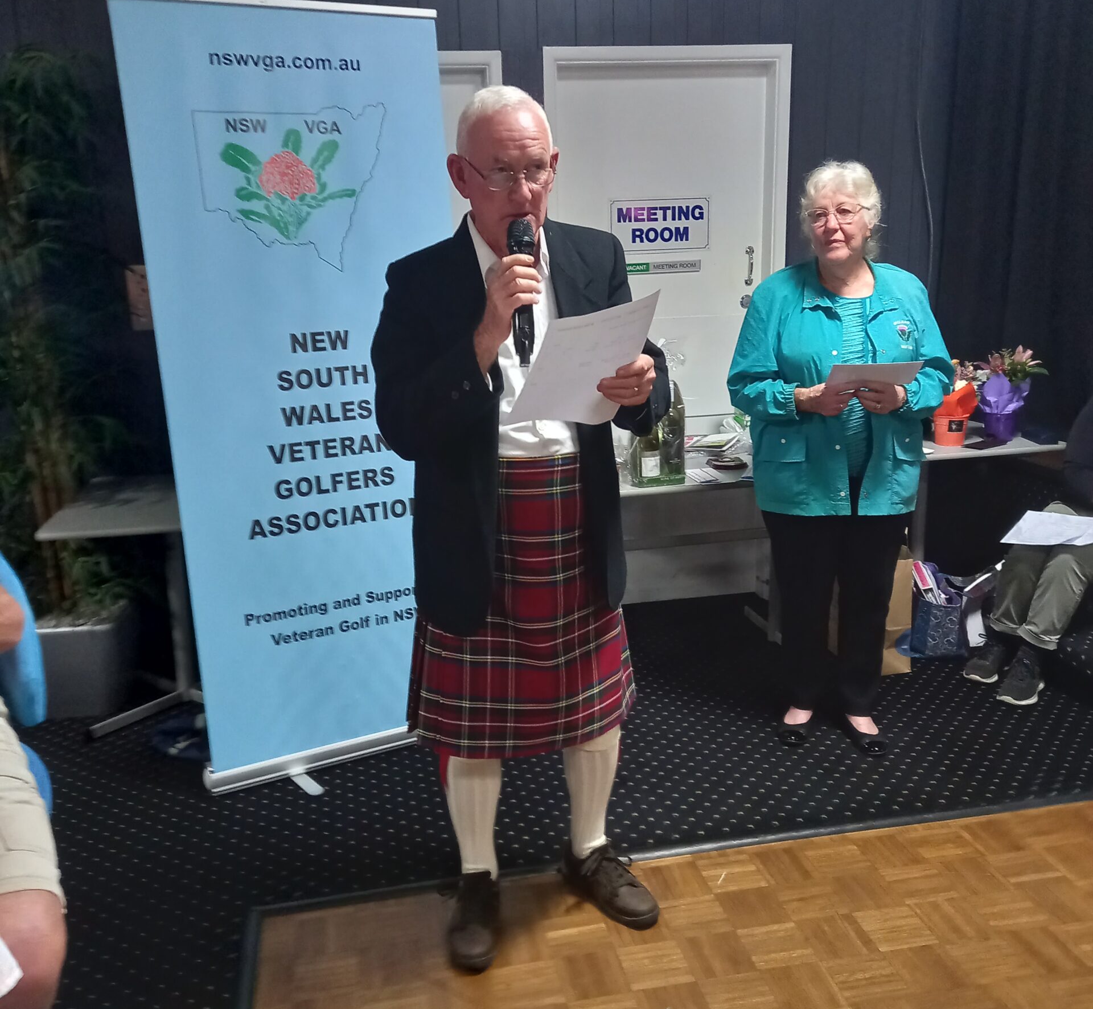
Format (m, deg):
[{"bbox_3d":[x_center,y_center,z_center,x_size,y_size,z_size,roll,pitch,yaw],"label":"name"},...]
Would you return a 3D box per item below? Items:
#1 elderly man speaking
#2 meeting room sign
[{"bbox_3d":[-0.044,0.078,2.111,0.570,1.725,0.430,-6,15,-16],"label":"elderly man speaking"},{"bbox_3d":[0.430,-1.016,3.961,0.384,0.288,0.015,-4,14,-10],"label":"meeting room sign"}]

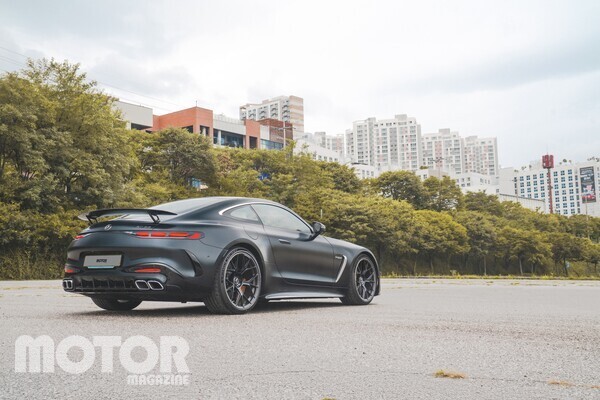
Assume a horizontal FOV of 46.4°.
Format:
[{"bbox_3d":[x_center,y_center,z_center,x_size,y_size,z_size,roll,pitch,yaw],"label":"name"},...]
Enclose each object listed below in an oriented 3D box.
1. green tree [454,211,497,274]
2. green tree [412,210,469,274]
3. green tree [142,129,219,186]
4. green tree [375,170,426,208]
[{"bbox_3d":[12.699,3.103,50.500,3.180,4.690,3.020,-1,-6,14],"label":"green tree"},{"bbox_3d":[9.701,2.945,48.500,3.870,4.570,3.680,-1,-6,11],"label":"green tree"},{"bbox_3d":[-7.607,-2.546,44.000,4.740,4.150,4.510,1,-6,-10],"label":"green tree"},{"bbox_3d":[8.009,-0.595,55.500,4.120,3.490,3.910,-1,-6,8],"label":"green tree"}]

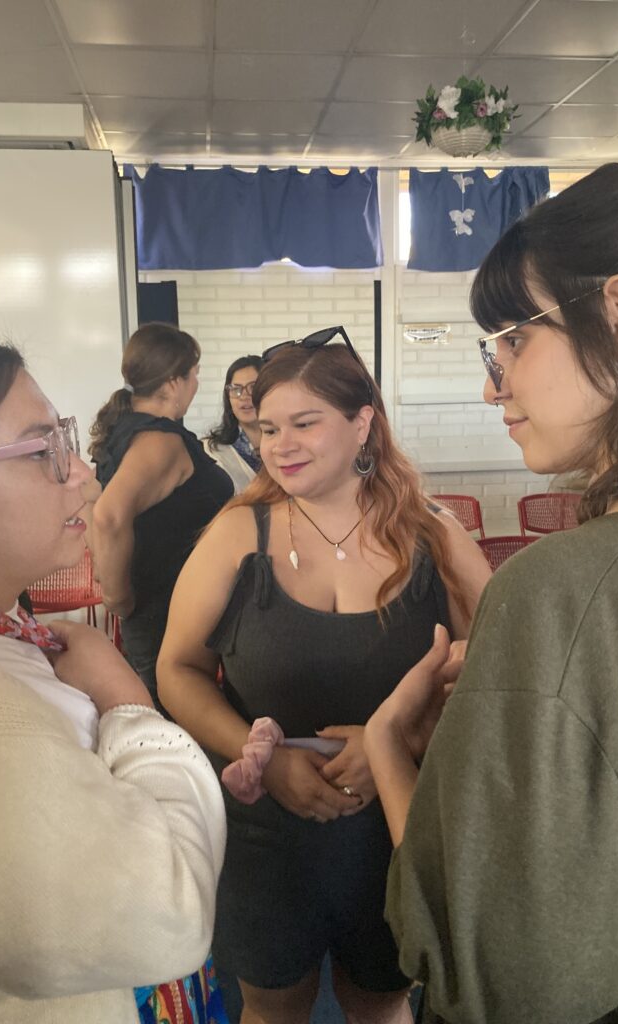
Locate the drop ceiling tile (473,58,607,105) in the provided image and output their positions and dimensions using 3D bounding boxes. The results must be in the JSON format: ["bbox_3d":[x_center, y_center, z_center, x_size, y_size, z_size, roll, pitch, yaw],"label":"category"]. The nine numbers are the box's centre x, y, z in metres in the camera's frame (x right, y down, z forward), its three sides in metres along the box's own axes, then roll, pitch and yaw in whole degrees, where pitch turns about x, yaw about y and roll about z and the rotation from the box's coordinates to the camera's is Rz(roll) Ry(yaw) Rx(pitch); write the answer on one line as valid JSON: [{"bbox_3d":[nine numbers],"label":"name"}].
[{"bbox_3d":[1.065,-2.144,4.122,0.605,0.020,0.605,-2,9,-7],"label":"drop ceiling tile"}]

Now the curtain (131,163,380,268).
[{"bbox_3d":[-0.333,-1.880,5.320,1.641,0.650,0.080,-2,9,-7],"label":"curtain"}]

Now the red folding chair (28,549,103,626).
[{"bbox_3d":[-1.107,0.598,3.552,0.480,0.800,0.520,-1,9,0],"label":"red folding chair"}]

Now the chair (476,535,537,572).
[{"bbox_3d":[1.036,0.525,3.680,0.480,0.800,0.520,-4,9,-17],"label":"chair"}]

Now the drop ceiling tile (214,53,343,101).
[{"bbox_3d":[-0.160,-2.091,3.972,0.605,0.020,0.605,-2,9,-7],"label":"drop ceiling tile"}]

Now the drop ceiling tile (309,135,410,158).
[{"bbox_3d":[0.307,-2.289,5.175,0.605,0.020,0.493,-2,9,-7],"label":"drop ceiling tile"}]

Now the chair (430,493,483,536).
[{"bbox_3d":[0.860,0.318,5.035,0.480,0.800,0.520,-3,9,-12],"label":"chair"}]

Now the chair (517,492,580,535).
[{"bbox_3d":[1.559,0.309,4.986,0.480,0.800,0.520,-3,9,-12],"label":"chair"}]

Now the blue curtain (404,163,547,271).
[{"bbox_3d":[1.128,-1.940,5.499,0.967,0.665,0.080,-2,9,-7],"label":"blue curtain"}]

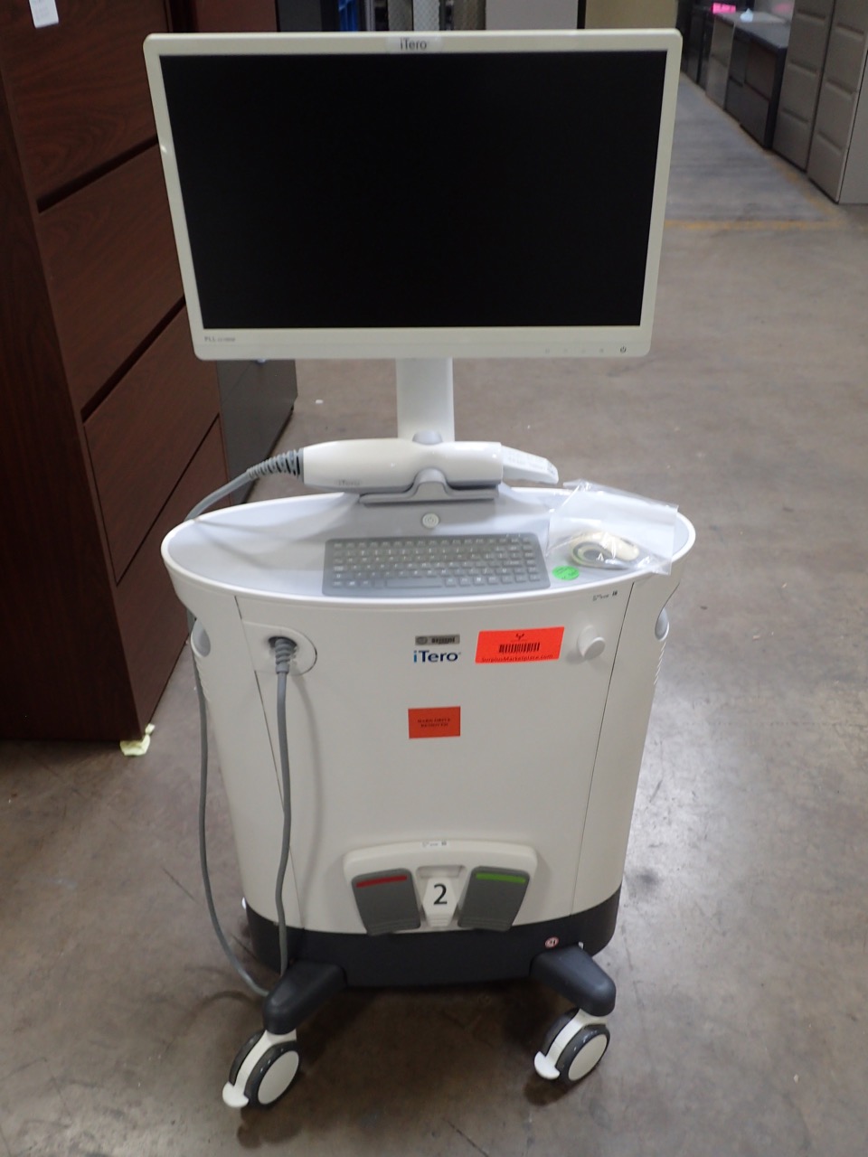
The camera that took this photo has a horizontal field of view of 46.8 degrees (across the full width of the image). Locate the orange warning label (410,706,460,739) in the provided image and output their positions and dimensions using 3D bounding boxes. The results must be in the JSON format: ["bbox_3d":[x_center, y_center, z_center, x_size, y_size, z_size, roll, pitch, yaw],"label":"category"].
[{"bbox_3d":[0.001,0.175,1.214,0.063,0.046,0.003,-2,30,-3],"label":"orange warning label"}]

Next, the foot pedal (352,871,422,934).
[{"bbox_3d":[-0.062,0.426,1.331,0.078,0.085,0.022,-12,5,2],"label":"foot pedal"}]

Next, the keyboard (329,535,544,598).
[{"bbox_3d":[0.001,-0.015,1.220,0.268,0.011,0.135,-2,31,-2],"label":"keyboard"}]

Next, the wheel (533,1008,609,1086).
[{"bbox_3d":[0.197,0.674,1.451,0.115,0.110,0.062,-23,38,-32],"label":"wheel"}]

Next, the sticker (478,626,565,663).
[{"bbox_3d":[0.100,0.078,1.163,0.102,0.044,0.003,-2,30,-12],"label":"sticker"}]

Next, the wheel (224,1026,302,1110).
[{"bbox_3d":[-0.247,0.695,1.425,0.062,0.110,0.115,22,38,33],"label":"wheel"}]

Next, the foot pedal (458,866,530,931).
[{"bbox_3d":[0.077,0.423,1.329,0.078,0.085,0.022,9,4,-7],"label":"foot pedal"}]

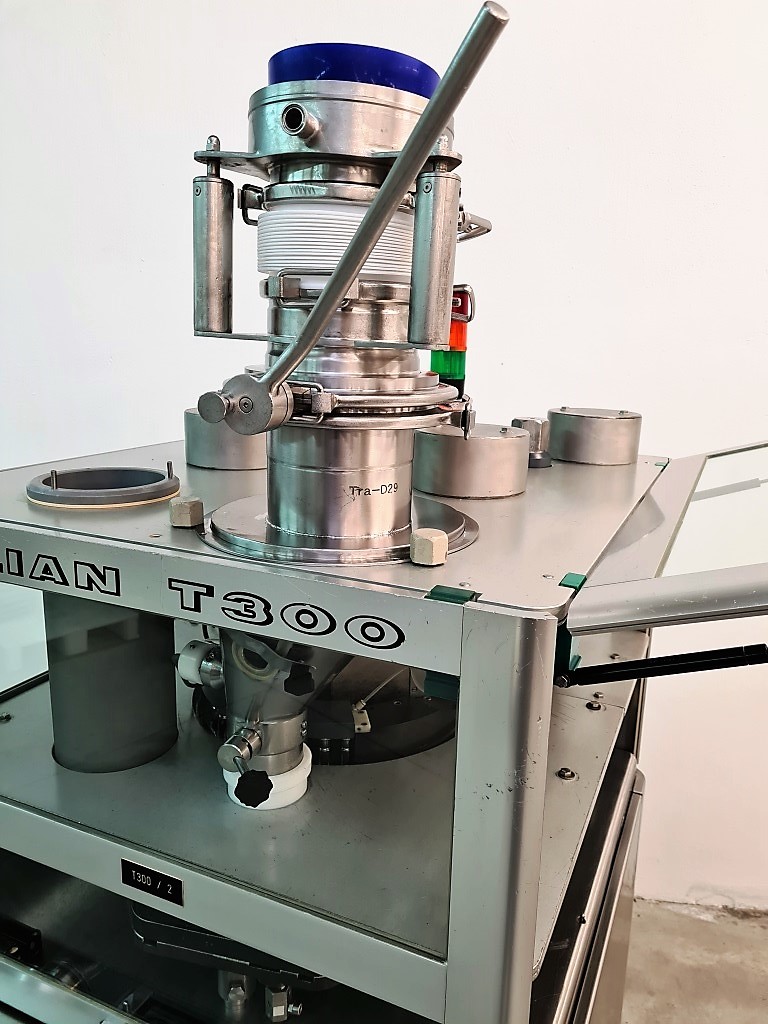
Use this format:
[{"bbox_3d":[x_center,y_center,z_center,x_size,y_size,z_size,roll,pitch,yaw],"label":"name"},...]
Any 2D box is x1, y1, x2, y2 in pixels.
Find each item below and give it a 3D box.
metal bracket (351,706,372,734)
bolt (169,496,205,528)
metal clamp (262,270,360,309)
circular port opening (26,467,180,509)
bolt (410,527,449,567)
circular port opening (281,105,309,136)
[{"bbox_3d":[-0.030,0.277,1.019,0.020,0.011,0.040,0,13,-7],"label":"metal bracket"},{"bbox_3d":[-0.219,0.000,0.854,0.039,0.027,0.033,2,13,4],"label":"bolt"},{"bbox_3d":[-0.069,-0.210,0.725,0.092,0.035,0.030,7,13,18],"label":"metal clamp"},{"bbox_3d":[-0.366,-0.033,1.010,0.190,0.019,0.190,1,12,0],"label":"circular port opening"},{"bbox_3d":[0.043,0.033,0.729,0.038,0.027,0.033,6,13,19],"label":"bolt"},{"bbox_3d":[-0.076,-0.340,0.670,0.025,0.025,0.010,8,13,22],"label":"circular port opening"}]

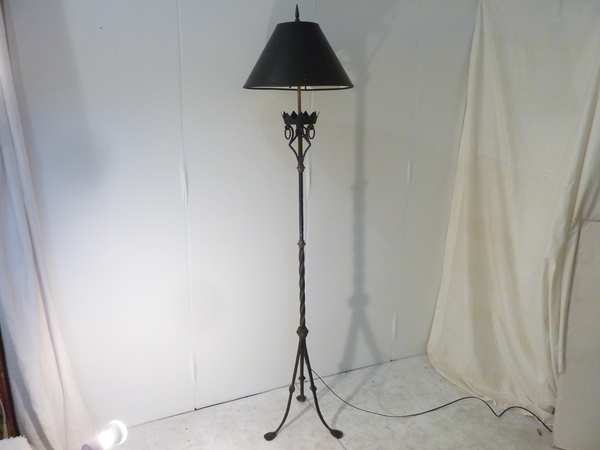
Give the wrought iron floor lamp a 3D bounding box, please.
[{"bbox_3d":[0.008,0.067,1.803,0.413,1.780,0.413,-1,15,0],"label":"wrought iron floor lamp"}]

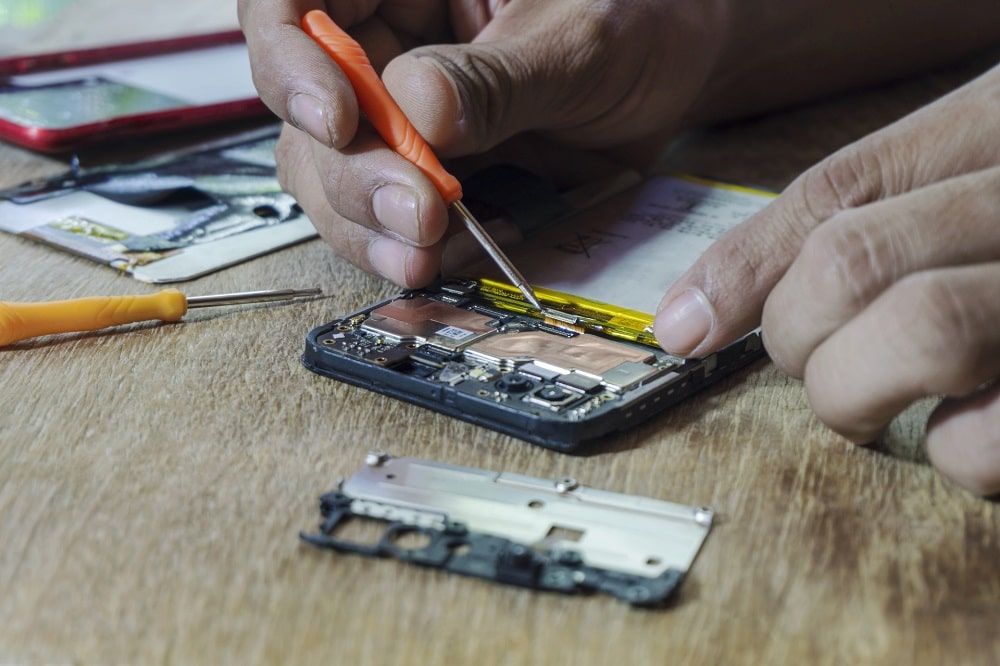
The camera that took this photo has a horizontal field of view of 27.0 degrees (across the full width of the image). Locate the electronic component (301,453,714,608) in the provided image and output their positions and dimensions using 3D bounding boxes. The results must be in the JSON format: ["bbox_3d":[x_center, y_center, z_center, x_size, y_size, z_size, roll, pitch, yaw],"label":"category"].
[{"bbox_3d":[0.002,0.034,0.372,0.067,0.005,0.036,9,24,19],"label":"electronic component"}]

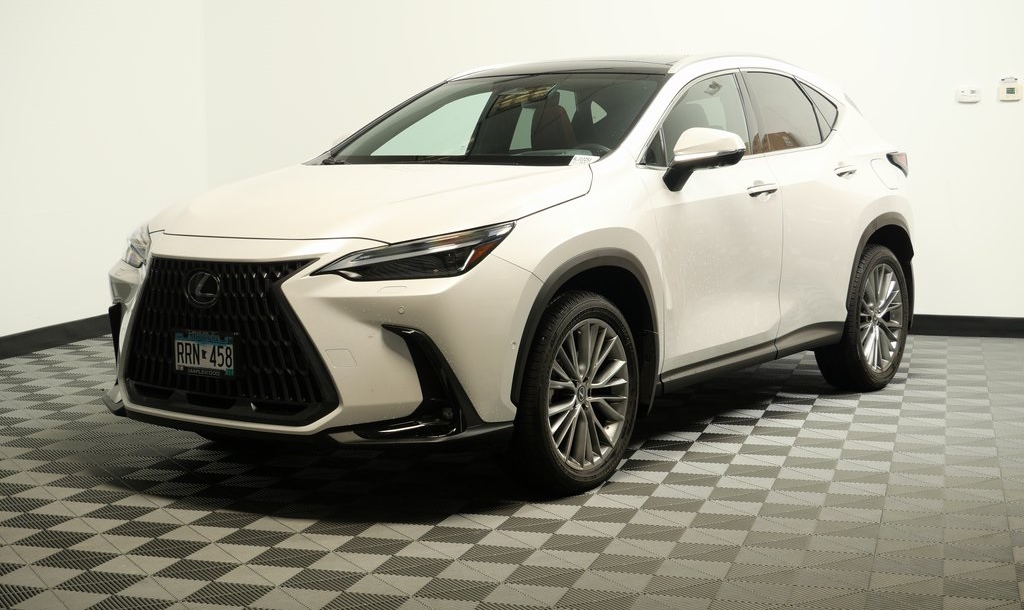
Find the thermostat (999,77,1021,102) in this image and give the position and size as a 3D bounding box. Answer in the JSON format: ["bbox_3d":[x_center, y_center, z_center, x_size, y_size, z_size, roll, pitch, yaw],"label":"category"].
[{"bbox_3d":[3.167,-1.368,9.409,0.143,0.153,0.035,1,6,16],"label":"thermostat"}]

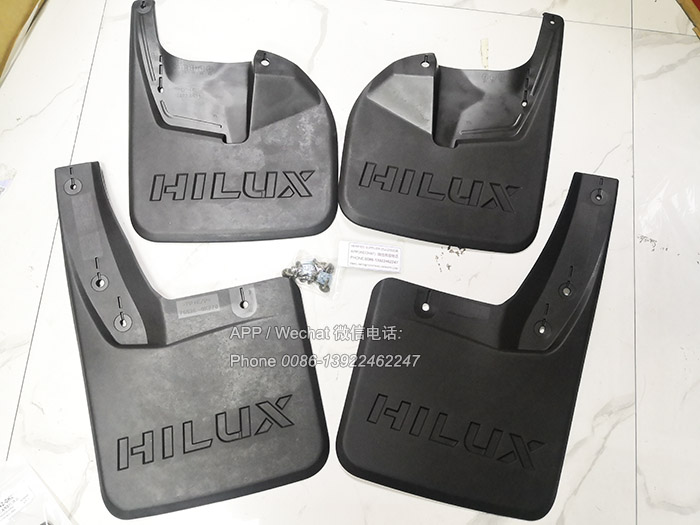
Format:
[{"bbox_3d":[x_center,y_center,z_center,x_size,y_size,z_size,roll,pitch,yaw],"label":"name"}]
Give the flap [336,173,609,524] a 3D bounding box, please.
[{"bbox_3d":[0.176,0.068,0.720,0.299,0.045,0.486,16,78,1],"label":"flap"}]

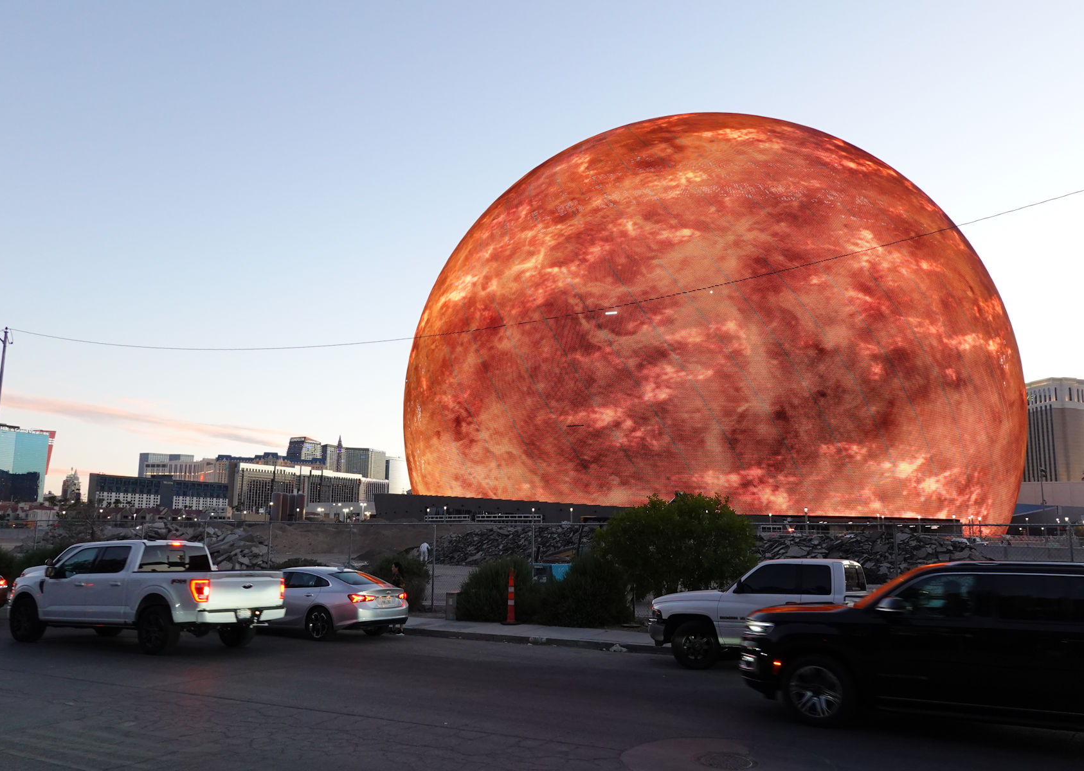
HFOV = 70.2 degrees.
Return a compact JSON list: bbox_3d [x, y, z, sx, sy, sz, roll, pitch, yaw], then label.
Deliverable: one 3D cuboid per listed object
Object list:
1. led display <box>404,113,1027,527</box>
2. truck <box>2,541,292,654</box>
[{"bbox_3d":[41.758,-14.289,217.406,157.000,112.000,157.000,1,-10,0],"label":"led display"},{"bbox_3d":[-8.113,4.171,15.650,5.880,1.980,2.100,-4,-11,25],"label":"truck"}]

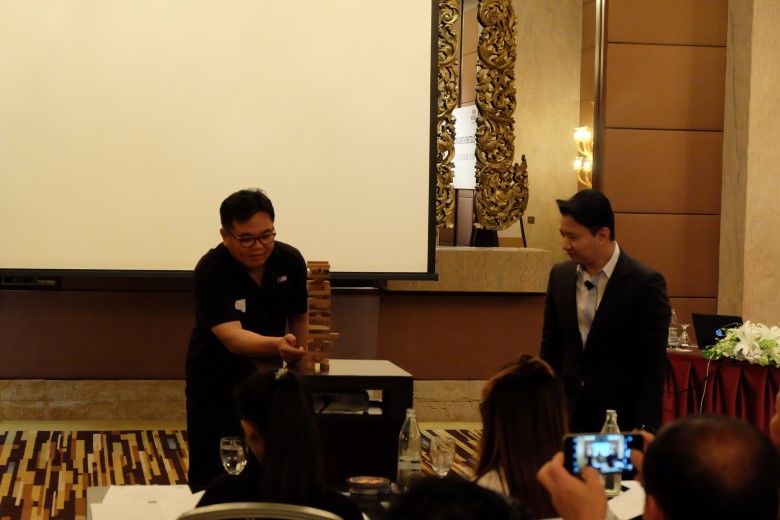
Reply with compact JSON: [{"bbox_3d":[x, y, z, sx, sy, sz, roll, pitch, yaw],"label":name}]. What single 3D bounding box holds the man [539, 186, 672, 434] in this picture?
[{"bbox_3d":[0.766,0.595,5.750,0.510,1.680,0.300,3,3,36],"label":"man"}]

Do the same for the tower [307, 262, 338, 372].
[{"bbox_3d":[-0.228,0.199,5.633,0.105,0.383,0.085,1,2,-11],"label":"tower"}]

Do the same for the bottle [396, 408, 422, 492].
[{"bbox_3d":[0.062,0.575,4.908,0.070,0.254,0.070,1,2,-11],"label":"bottle"}]

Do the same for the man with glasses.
[{"bbox_3d":[-0.483,0.585,5.550,0.480,1.660,0.470,0,3,-29],"label":"man with glasses"}]

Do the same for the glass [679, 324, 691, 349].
[{"bbox_3d":[1.831,0.468,10.061,0.073,0.146,0.073,1,2,-11],"label":"glass"}]

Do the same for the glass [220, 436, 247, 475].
[{"bbox_3d":[-0.470,0.610,4.897,0.081,0.160,0.081,1,2,-11],"label":"glass"}]

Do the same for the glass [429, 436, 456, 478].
[{"bbox_3d":[0.163,0.621,4.977,0.079,0.160,0.079,1,2,-11],"label":"glass"}]

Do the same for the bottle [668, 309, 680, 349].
[{"bbox_3d":[1.762,0.415,10.042,0.070,0.250,0.070,1,2,-11],"label":"bottle"}]

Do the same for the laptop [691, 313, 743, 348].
[{"bbox_3d":[2.076,0.439,9.986,0.325,0.220,0.290,3,3,31],"label":"laptop"}]

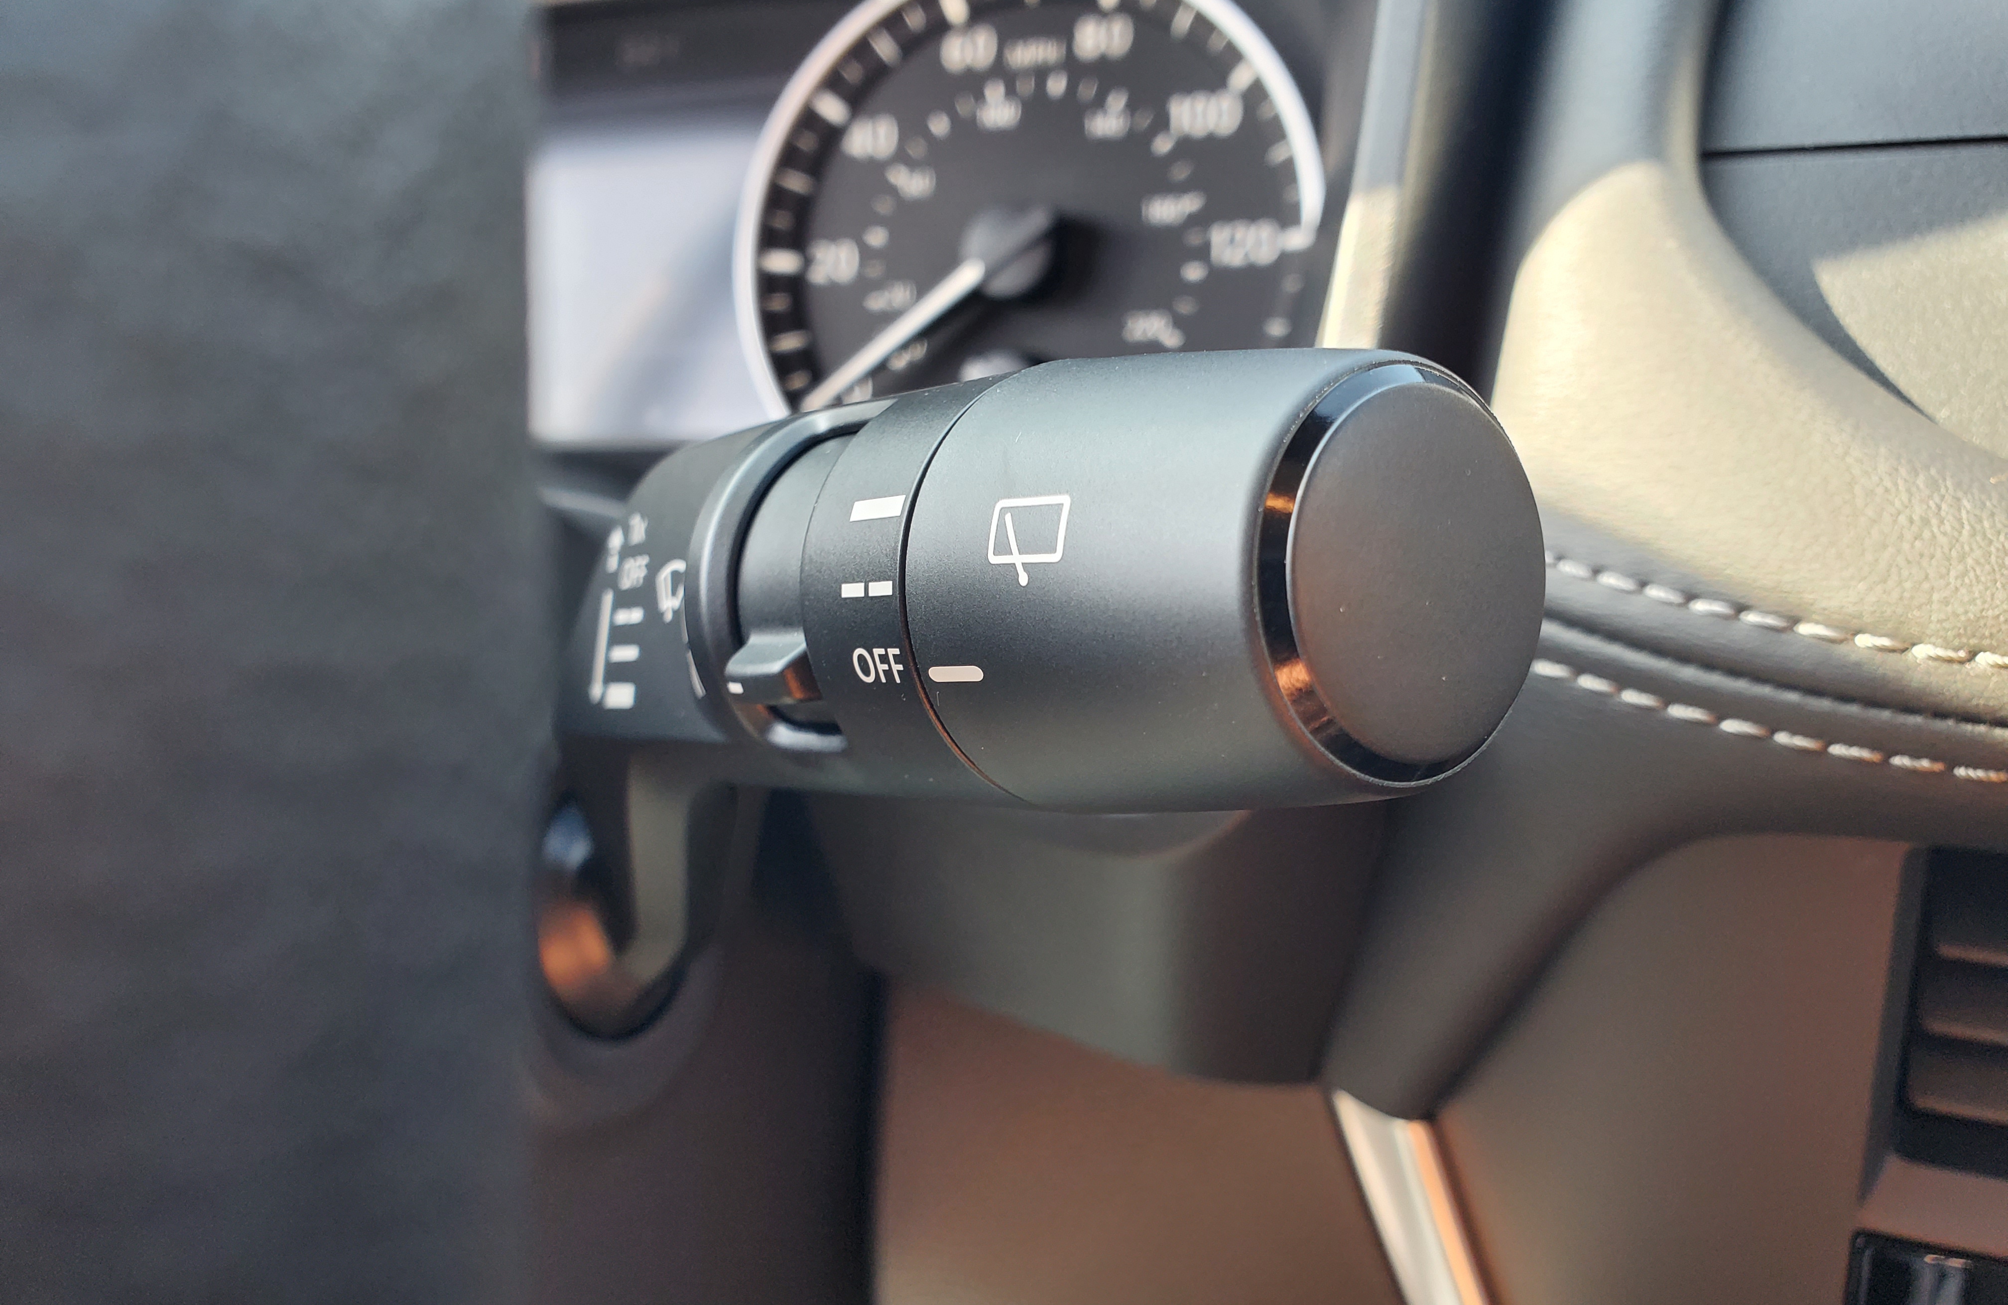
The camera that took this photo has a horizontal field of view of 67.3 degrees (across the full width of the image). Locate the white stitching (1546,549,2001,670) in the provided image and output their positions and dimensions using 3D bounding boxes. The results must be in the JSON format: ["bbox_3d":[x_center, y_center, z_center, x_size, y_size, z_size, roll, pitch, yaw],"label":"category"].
[{"bbox_3d":[0.066,-0.004,0.134,0.003,0.003,0.042,-10,21,-36],"label":"white stitching"}]

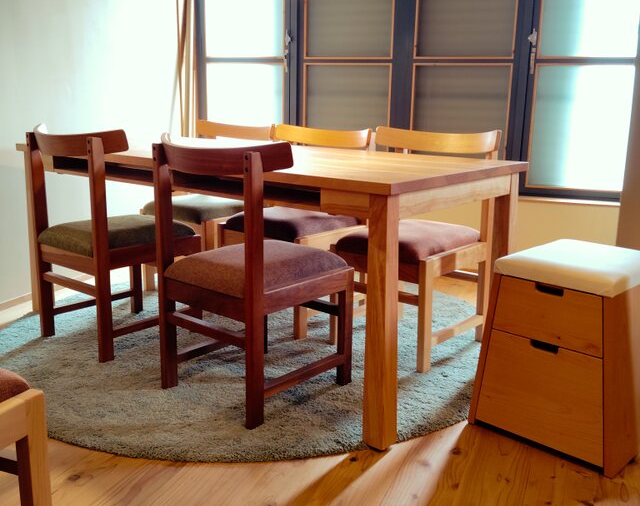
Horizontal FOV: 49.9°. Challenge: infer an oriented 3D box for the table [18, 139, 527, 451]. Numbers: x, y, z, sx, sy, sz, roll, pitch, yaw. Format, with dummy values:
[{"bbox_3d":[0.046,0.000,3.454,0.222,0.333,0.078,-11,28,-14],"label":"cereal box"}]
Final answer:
[{"bbox_3d":[-0.270,-0.023,2.624,1.809,0.715,0.831,11,16,38],"label":"table"}]

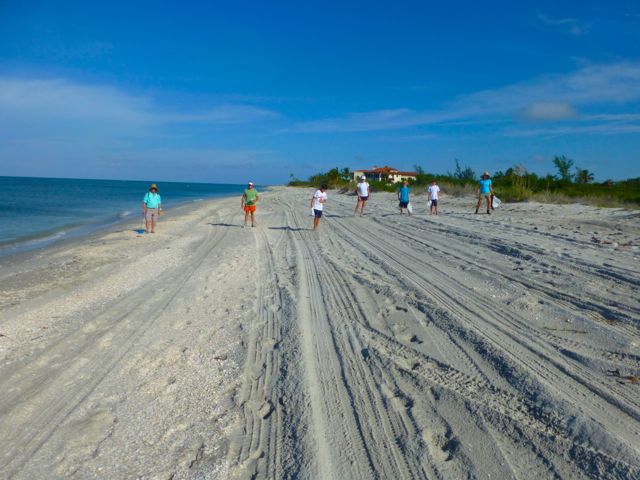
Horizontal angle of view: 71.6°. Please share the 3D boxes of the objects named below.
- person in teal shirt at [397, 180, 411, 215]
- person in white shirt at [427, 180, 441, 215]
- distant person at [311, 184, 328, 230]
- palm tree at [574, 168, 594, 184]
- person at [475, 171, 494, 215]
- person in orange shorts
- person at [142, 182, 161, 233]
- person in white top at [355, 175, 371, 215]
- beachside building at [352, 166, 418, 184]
[{"bbox_3d":[3.634,-1.772,19.080,0.500,1.500,0.350,3,7,5],"label":"person in teal shirt"},{"bbox_3d":[4.908,-1.819,19.104,0.480,1.480,0.340,3,7,7],"label":"person in white shirt"},{"bbox_3d":[-0.018,-1.134,15.608,0.520,1.620,0.420,-2,8,-30],"label":"distant person"},{"bbox_3d":[36.889,-7.940,62.245,2.800,4.134,2.800,2,7,0],"label":"palm tree"},{"bbox_3d":[6.581,-1.866,17.751,0.680,1.700,0.400,3,7,10],"label":"person"},{"bbox_3d":[-2.676,-1.371,17.083,0.620,1.760,0.400,0,7,-16],"label":"person in orange shorts"},{"bbox_3d":[-6.102,-1.146,16.213,0.660,1.800,0.420,0,7,-15],"label":"person"},{"bbox_3d":[1.777,-1.783,18.122,0.580,1.680,0.380,2,7,3],"label":"person in white top"},{"bbox_3d":[20.543,-19.423,140.431,20.000,7.277,14.000,4,7,15],"label":"beachside building"}]

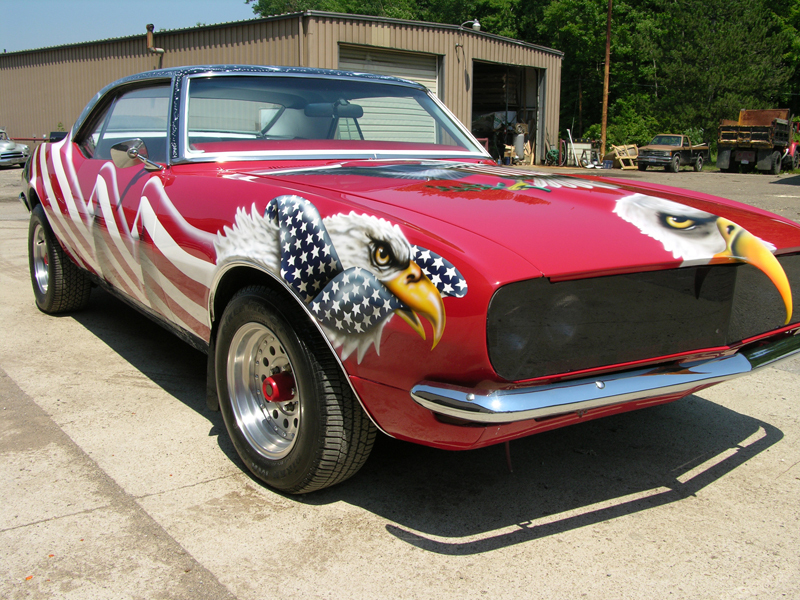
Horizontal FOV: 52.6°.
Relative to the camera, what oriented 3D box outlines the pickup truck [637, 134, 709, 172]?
[{"bbox_3d":[12.651,-6.772,37.287,1.670,1.640,4.800,9,14,38],"label":"pickup truck"}]

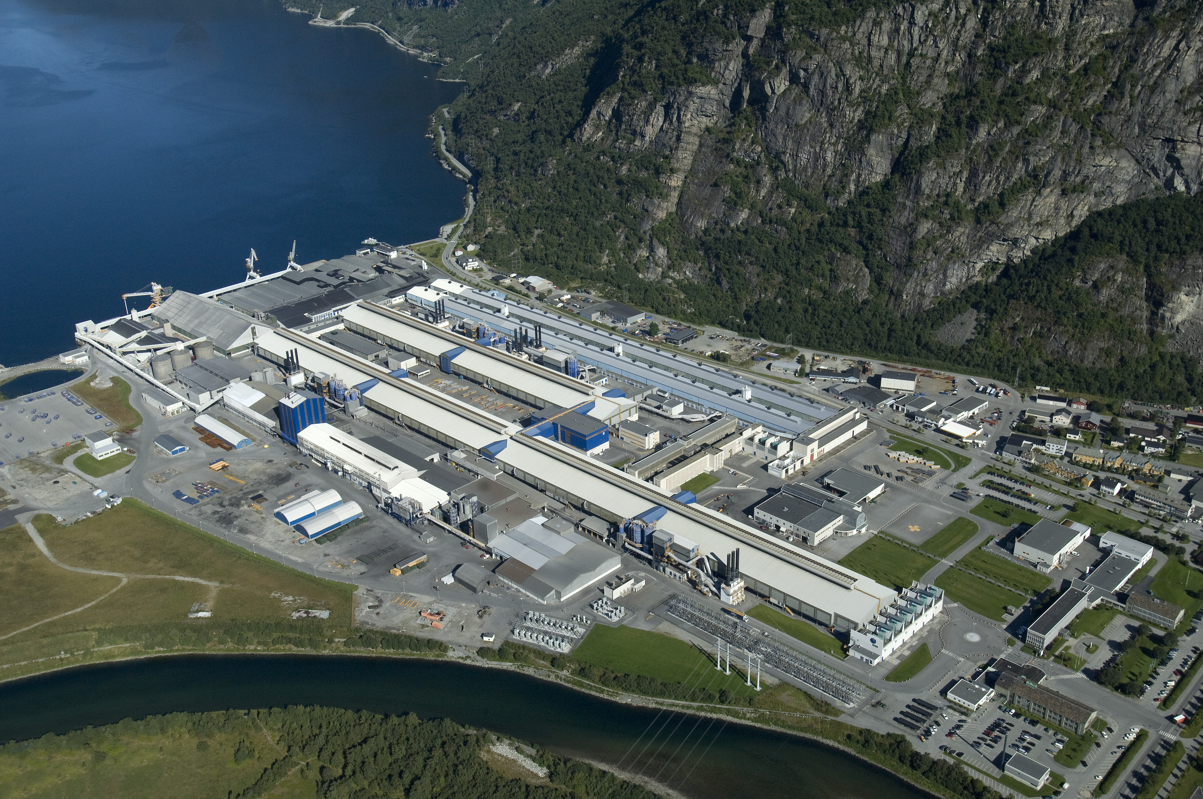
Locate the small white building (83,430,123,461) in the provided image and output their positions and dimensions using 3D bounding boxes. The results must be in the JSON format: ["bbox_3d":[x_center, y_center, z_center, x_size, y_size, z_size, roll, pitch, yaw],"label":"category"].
[{"bbox_3d":[-427.157,38.679,1023.583,35.800,8.800,19.900,21,32,40],"label":"small white building"}]

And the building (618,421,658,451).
[{"bbox_3d":[31.550,29.800,1011.110,31.000,12.400,14.700,20,33,39],"label":"building"}]

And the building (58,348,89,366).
[{"bbox_3d":[-542.290,-43.470,1238.340,23.450,6.740,20.730,21,34,40],"label":"building"}]

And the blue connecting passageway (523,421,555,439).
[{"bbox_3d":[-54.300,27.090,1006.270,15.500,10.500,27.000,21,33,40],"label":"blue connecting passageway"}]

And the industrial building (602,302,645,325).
[{"bbox_3d":[22.250,-91.560,1278.560,23.400,7.700,47.200,-21,31,-35],"label":"industrial building"}]

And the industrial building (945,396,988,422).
[{"bbox_3d":[316.620,7.850,1045.110,43.500,6.600,15.800,-21,31,-35],"label":"industrial building"}]

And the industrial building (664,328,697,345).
[{"bbox_3d":[81.210,-63.210,1215.510,16.800,5.900,30.400,19,32,38],"label":"industrial building"}]

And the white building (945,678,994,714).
[{"bbox_3d":[215.084,172.622,702.106,18.840,3.900,17.210,21,32,40],"label":"white building"}]

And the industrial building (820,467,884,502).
[{"bbox_3d":[190.583,68.414,930.371,39.800,6.500,42.200,21,32,40],"label":"industrial building"}]

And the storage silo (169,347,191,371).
[{"bbox_3d":[-411.730,-39.170,1179.110,18.400,22.300,18.400,21,33,40],"label":"storage silo"}]

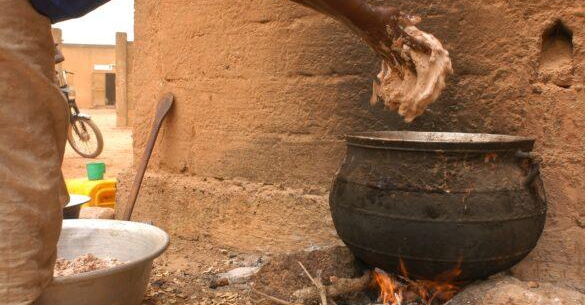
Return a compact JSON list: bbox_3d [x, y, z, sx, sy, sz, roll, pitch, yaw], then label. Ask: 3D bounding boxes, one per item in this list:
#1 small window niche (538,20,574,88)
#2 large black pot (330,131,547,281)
[{"bbox_3d":[0.825,-0.297,1.520,0.100,0.205,0.100,5,7,32],"label":"small window niche"},{"bbox_3d":[0.366,0.135,1.300,0.540,0.360,0.540,1,6,0],"label":"large black pot"}]

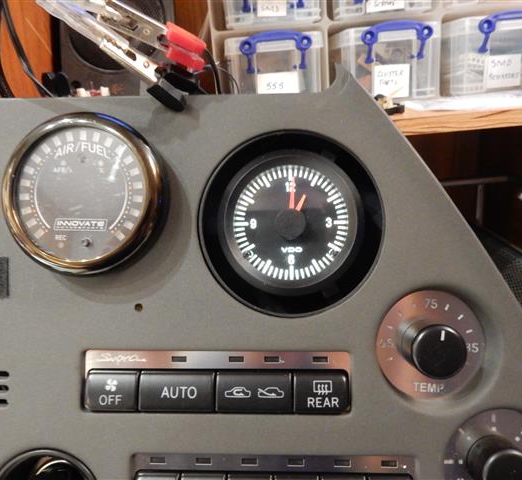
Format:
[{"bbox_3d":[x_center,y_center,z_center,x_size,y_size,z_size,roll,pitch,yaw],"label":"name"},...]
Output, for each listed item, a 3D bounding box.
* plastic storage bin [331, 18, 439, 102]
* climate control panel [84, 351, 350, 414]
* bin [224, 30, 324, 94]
[{"bbox_3d":[0.113,-0.176,0.469,0.085,0.066,0.120,-7,20,-3],"label":"plastic storage bin"},{"bbox_3d":[-0.017,0.056,0.185,0.104,0.025,0.013,1,0,0],"label":"climate control panel"},{"bbox_3d":[0.009,-0.164,0.463,0.085,0.066,0.120,-7,20,-3],"label":"bin"}]

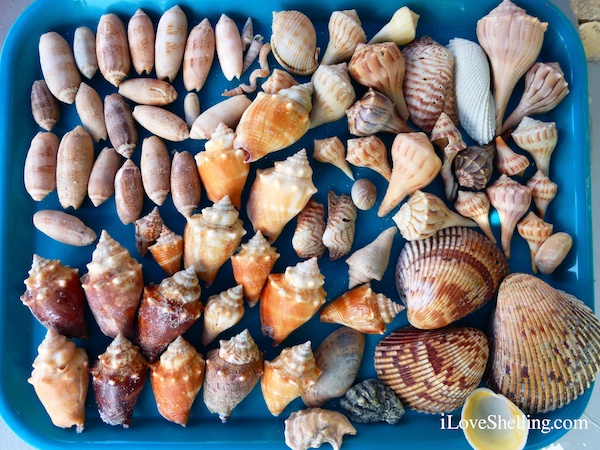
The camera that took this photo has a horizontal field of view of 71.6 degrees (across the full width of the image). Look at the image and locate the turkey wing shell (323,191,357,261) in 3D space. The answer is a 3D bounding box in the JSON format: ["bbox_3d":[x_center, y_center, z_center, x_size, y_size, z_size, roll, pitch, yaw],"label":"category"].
[{"bbox_3d":[0.031,0.001,0.326,0.026,0.015,0.055,3,88,-1],"label":"turkey wing shell"}]

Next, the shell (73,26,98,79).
[{"bbox_3d":[-0.167,-0.135,0.326,0.016,0.016,0.042,-10,88,0],"label":"shell"}]

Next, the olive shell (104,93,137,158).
[{"bbox_3d":[-0.138,-0.076,0.321,0.022,0.021,0.051,-14,88,-1],"label":"olive shell"}]

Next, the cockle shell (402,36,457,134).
[{"bbox_3d":[0.100,-0.107,0.319,0.037,0.028,0.076,-4,88,0],"label":"cockle shell"}]

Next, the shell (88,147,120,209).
[{"bbox_3d":[-0.151,-0.037,0.320,0.020,0.019,0.046,12,88,0],"label":"shell"}]

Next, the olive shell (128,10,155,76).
[{"bbox_3d":[-0.123,-0.142,0.323,0.018,0.017,0.051,-7,88,0],"label":"olive shell"}]

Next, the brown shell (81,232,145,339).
[{"bbox_3d":[-0.137,0.043,0.306,0.043,0.034,0.079,-7,88,0],"label":"brown shell"}]

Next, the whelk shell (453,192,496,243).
[{"bbox_3d":[0.136,-0.008,0.311,0.025,0.021,0.049,-34,88,-2],"label":"whelk shell"}]

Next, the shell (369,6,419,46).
[{"bbox_3d":[0.072,-0.148,0.317,0.046,0.024,0.027,-25,87,-1],"label":"shell"}]

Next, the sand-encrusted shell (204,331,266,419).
[{"bbox_3d":[-0.048,0.111,0.307,0.041,0.033,0.070,13,88,1],"label":"sand-encrusted shell"}]

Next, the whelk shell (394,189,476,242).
[{"bbox_3d":[0.101,-0.005,0.308,0.063,0.029,0.036,6,88,0],"label":"whelk shell"}]

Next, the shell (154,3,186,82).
[{"bbox_3d":[-0.100,-0.140,0.320,0.023,0.021,0.060,9,88,0],"label":"shell"}]

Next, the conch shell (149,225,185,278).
[{"bbox_3d":[-0.100,0.020,0.314,0.026,0.021,0.038,-12,88,0],"label":"conch shell"}]

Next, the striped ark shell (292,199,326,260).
[{"bbox_3d":[0.007,0.003,0.317,0.024,0.016,0.045,3,88,0],"label":"striped ark shell"}]

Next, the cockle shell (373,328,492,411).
[{"bbox_3d":[0.102,0.107,0.314,0.084,0.034,0.067,-19,88,-2],"label":"cockle shell"}]

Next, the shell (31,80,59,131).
[{"bbox_3d":[-0.195,-0.092,0.318,0.016,0.015,0.040,-18,88,-1],"label":"shell"}]

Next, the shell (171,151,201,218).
[{"bbox_3d":[-0.088,-0.030,0.324,0.021,0.019,0.054,-7,88,-1],"label":"shell"}]

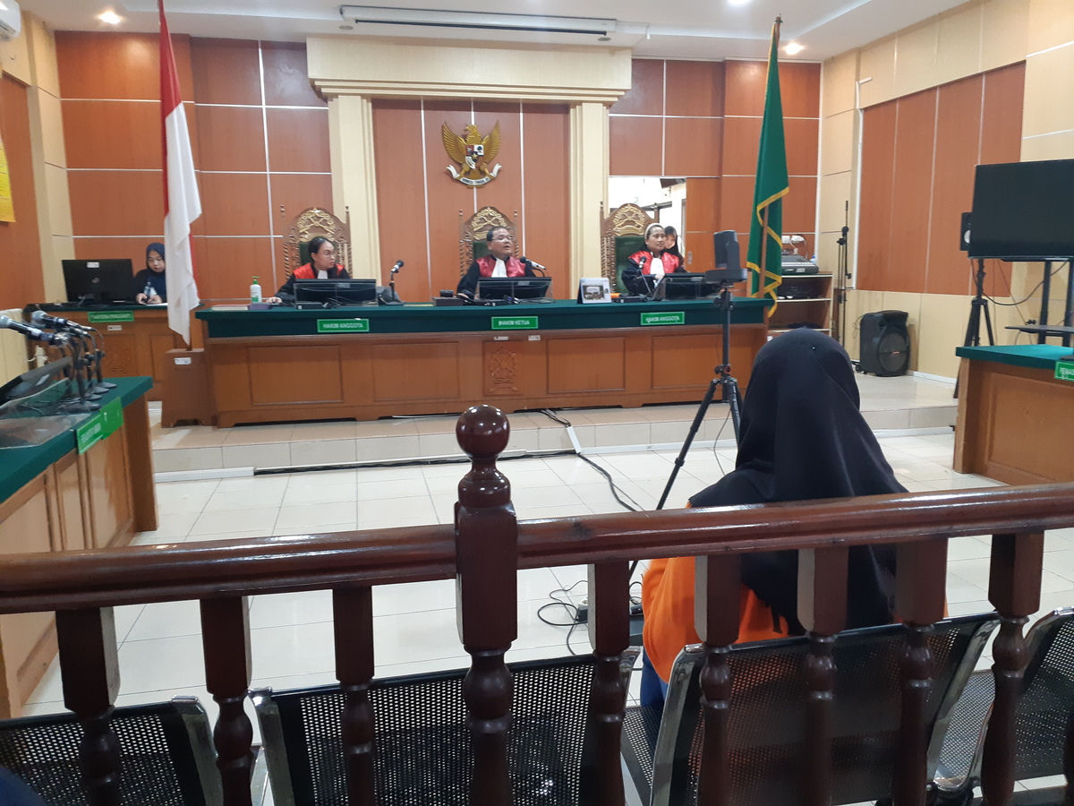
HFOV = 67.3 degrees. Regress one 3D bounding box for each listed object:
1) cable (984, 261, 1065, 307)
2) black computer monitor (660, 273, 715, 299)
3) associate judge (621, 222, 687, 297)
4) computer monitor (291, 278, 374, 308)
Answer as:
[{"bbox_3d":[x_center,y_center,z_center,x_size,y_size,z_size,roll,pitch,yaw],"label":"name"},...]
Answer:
[{"bbox_3d":[3.564,-0.874,5.900,0.560,0.330,0.180,5,12,30],"label":"cable"},{"bbox_3d":[1.226,-0.954,6.630,0.560,0.290,0.070,-3,50,-12],"label":"black computer monitor"},{"bbox_3d":[1.031,-0.843,7.014,0.580,1.404,0.720,0,10,1],"label":"associate judge"},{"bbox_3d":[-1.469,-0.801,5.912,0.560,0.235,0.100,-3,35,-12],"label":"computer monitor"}]

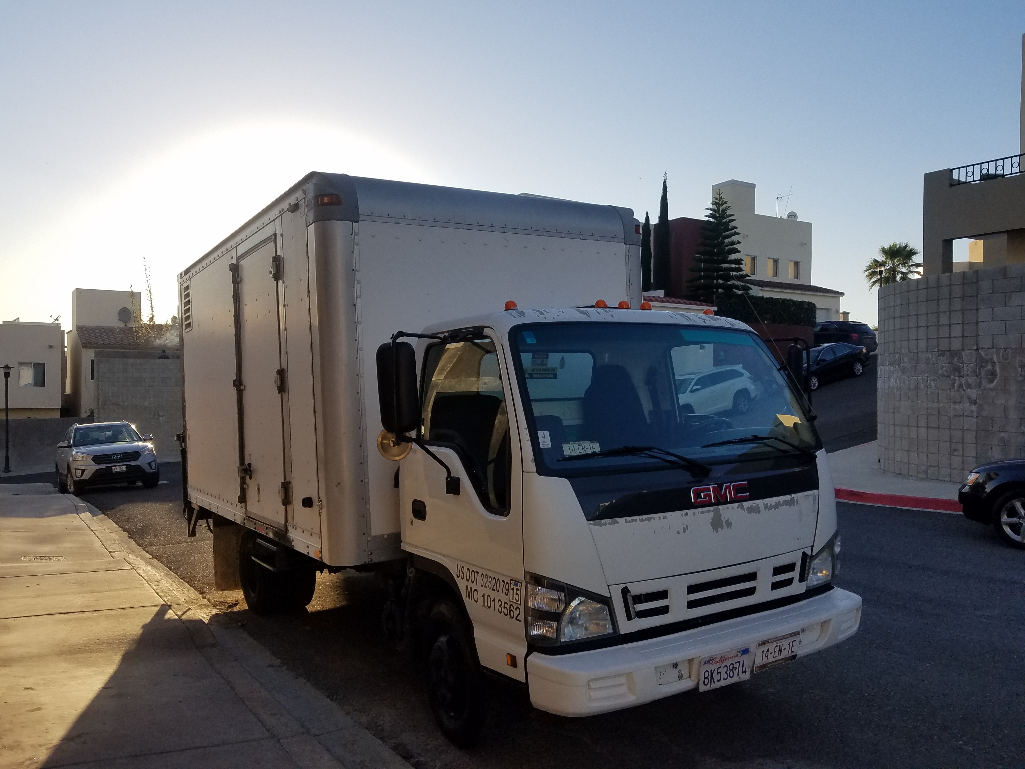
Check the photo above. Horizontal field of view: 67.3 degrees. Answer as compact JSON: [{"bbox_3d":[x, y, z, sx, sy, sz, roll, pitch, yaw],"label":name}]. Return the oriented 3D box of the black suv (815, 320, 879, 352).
[{"bbox_3d":[14.800,-2.170,37.000,1.840,1.700,4.700,-6,6,-42],"label":"black suv"}]

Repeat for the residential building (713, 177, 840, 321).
[{"bbox_3d":[13.400,-6.000,42.900,7.000,9.200,6.500,0,1,-32],"label":"residential building"}]

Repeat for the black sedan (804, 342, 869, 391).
[{"bbox_3d":[11.150,-0.750,28.400,4.800,1.470,1.830,-14,11,-34],"label":"black sedan"}]

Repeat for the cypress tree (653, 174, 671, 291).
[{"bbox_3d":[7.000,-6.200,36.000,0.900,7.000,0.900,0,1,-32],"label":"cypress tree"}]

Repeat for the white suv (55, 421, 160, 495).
[{"bbox_3d":[-10.050,1.720,18.950,1.800,1.630,4.270,-2,0,-36],"label":"white suv"}]

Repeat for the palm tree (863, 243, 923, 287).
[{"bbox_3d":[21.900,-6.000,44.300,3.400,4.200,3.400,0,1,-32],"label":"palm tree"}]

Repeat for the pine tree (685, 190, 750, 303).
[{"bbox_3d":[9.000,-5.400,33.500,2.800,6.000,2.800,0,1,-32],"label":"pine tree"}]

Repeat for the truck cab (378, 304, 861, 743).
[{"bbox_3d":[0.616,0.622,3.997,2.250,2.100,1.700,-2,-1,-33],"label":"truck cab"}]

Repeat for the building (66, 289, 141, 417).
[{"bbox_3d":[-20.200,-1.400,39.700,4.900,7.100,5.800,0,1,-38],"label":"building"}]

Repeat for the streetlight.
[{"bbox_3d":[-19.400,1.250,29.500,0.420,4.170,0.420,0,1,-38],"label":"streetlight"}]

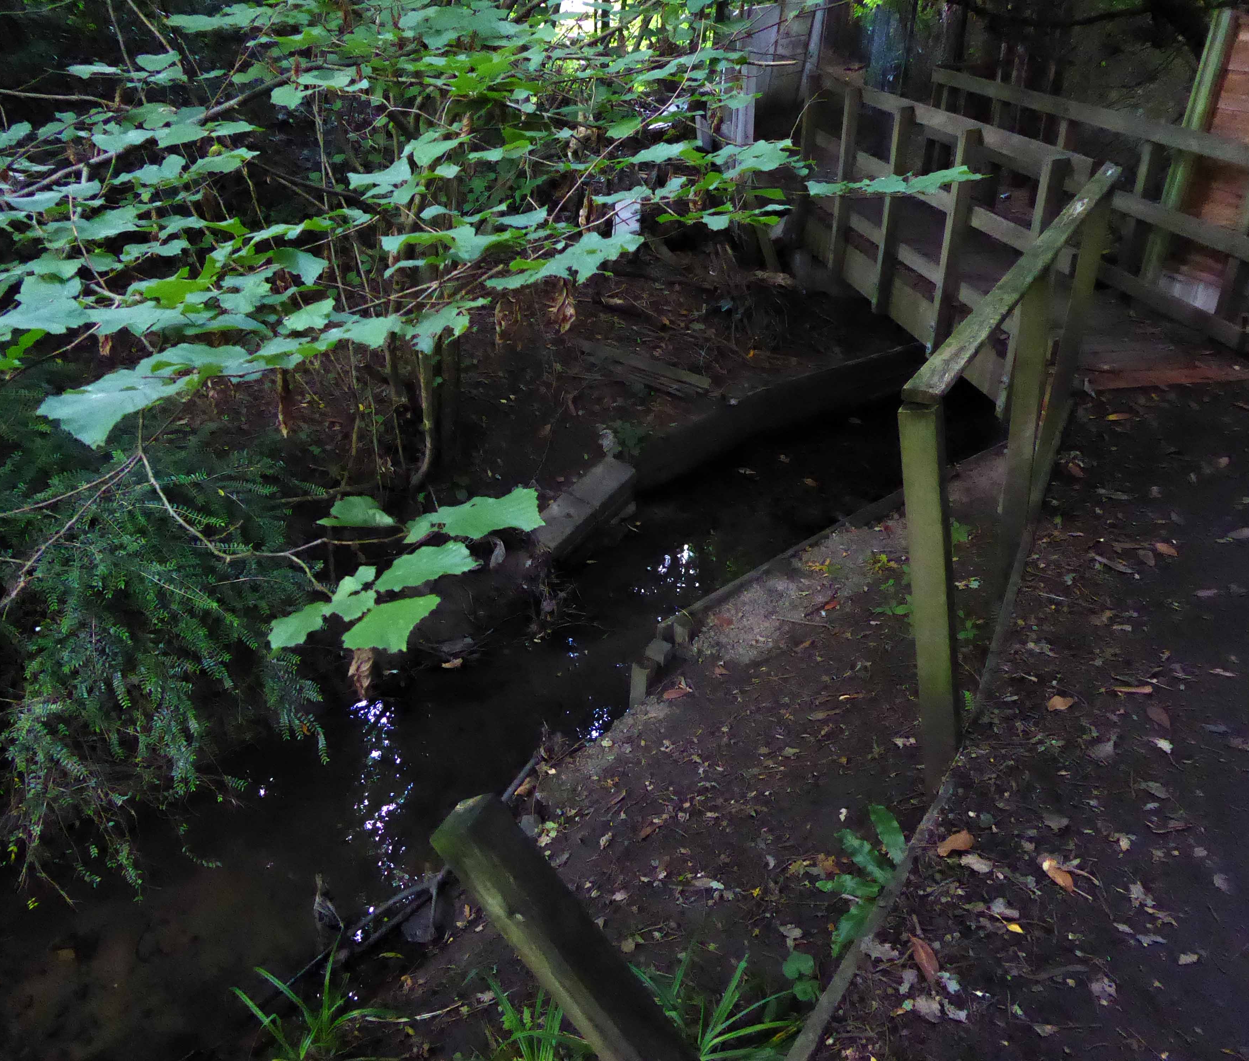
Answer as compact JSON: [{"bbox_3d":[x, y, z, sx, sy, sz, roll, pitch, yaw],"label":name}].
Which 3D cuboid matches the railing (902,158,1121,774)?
[{"bbox_3d":[1.442,-0.471,3.567,0.170,1.060,2.960,11,32,28],"label":"railing"}]

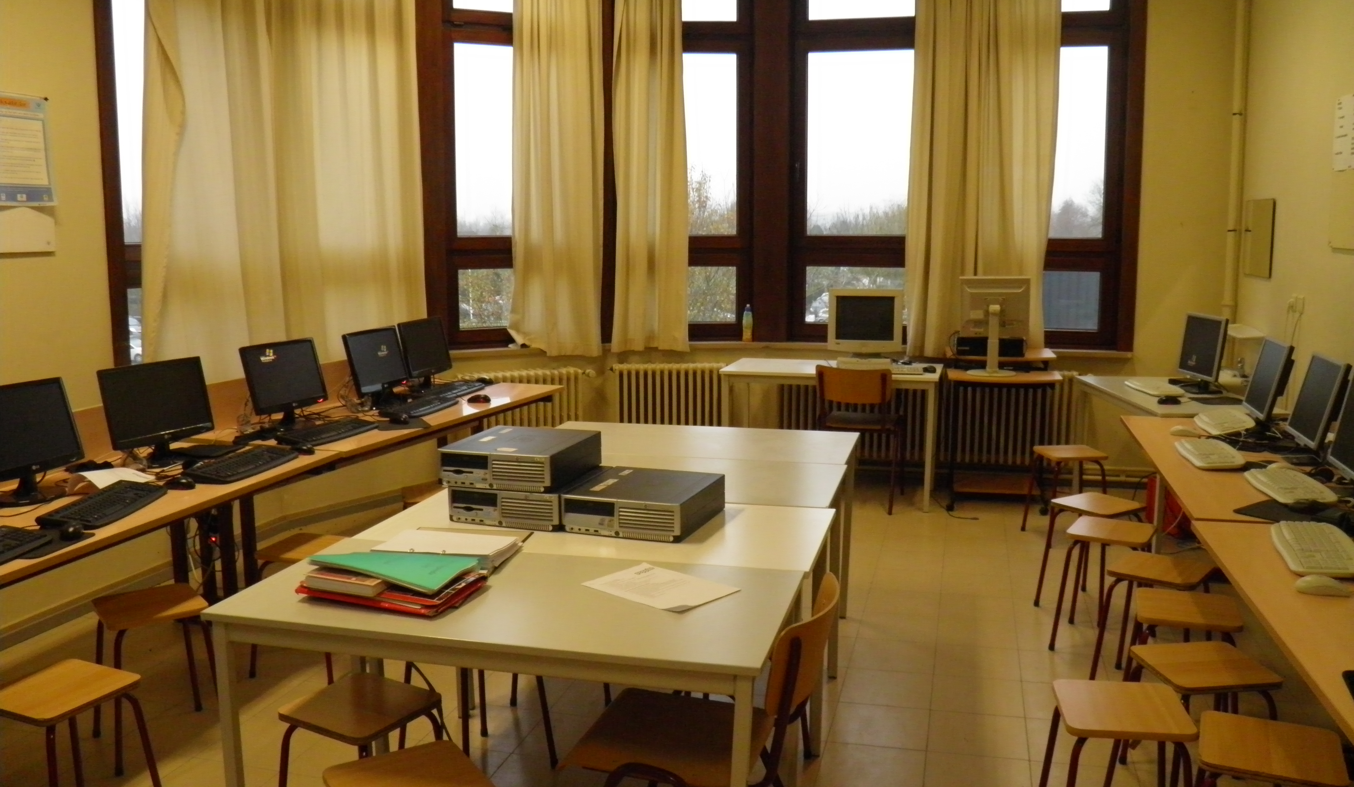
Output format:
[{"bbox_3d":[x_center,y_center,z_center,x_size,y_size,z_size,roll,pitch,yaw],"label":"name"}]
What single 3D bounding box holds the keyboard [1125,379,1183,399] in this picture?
[{"bbox_3d":[2.368,-0.032,5.438,0.165,0.028,0.450,-2,8,7],"label":"keyboard"}]

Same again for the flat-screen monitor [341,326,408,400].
[{"bbox_3d":[-1.383,-0.118,5.068,0.190,0.365,0.440,2,9,18],"label":"flat-screen monitor"}]

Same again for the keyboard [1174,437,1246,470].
[{"bbox_3d":[1.878,0.206,3.865,0.160,0.035,0.435,2,9,14],"label":"keyboard"}]

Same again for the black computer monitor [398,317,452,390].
[{"bbox_3d":[-1.279,-0.192,5.576,0.170,0.365,0.440,3,9,16],"label":"black computer monitor"}]

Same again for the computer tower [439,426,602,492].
[{"bbox_3d":[-0.447,0.186,3.193,0.338,0.100,0.379,2,9,17],"label":"computer tower"}]

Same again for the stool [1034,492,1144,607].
[{"bbox_3d":[1.711,0.665,4.461,0.325,0.452,0.325,-6,10,-34],"label":"stool"}]

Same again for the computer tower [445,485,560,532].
[{"bbox_3d":[-0.415,0.290,3.178,0.338,0.100,0.379,3,9,19],"label":"computer tower"}]

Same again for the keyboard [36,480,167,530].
[{"bbox_3d":[-1.648,0.322,3.174,0.165,0.035,0.450,0,8,2],"label":"keyboard"}]

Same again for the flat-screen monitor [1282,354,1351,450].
[{"bbox_3d":[2.231,0.049,3.818,0.190,0.370,0.375,2,9,14],"label":"flat-screen monitor"}]

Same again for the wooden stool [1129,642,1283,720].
[{"bbox_3d":[1.385,0.939,2.921,0.330,0.448,0.330,0,9,-5],"label":"wooden stool"}]

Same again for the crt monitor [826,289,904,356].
[{"bbox_3d":[1.099,-0.382,6.295,0.420,0.445,0.420,2,9,14],"label":"crt monitor"}]

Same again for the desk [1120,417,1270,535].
[{"bbox_3d":[2.081,0.615,3.895,0.780,0.753,1.735,2,9,15],"label":"desk"}]

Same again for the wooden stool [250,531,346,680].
[{"bbox_3d":[-1.319,0.766,3.958,0.330,0.448,0.330,2,9,10],"label":"wooden stool"}]

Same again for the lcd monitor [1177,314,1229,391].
[{"bbox_3d":[2.579,-0.196,5.363,0.200,0.380,0.375,0,9,-2],"label":"lcd monitor"}]

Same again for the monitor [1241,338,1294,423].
[{"bbox_3d":[2.319,-0.017,4.272,0.200,0.380,0.373,2,9,15],"label":"monitor"}]

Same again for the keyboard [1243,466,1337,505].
[{"bbox_3d":[1.916,0.282,3.432,0.165,0.028,0.440,-5,7,14],"label":"keyboard"}]

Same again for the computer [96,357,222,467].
[{"bbox_3d":[-1.860,0.068,3.909,0.175,0.350,0.442,3,9,23],"label":"computer"}]

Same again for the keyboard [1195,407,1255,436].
[{"bbox_3d":[2.245,0.110,4.497,0.165,0.028,0.440,-10,6,16],"label":"keyboard"}]

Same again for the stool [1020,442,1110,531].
[{"bbox_3d":[1.984,0.517,5.542,0.330,0.450,0.330,-1,9,-4],"label":"stool"}]

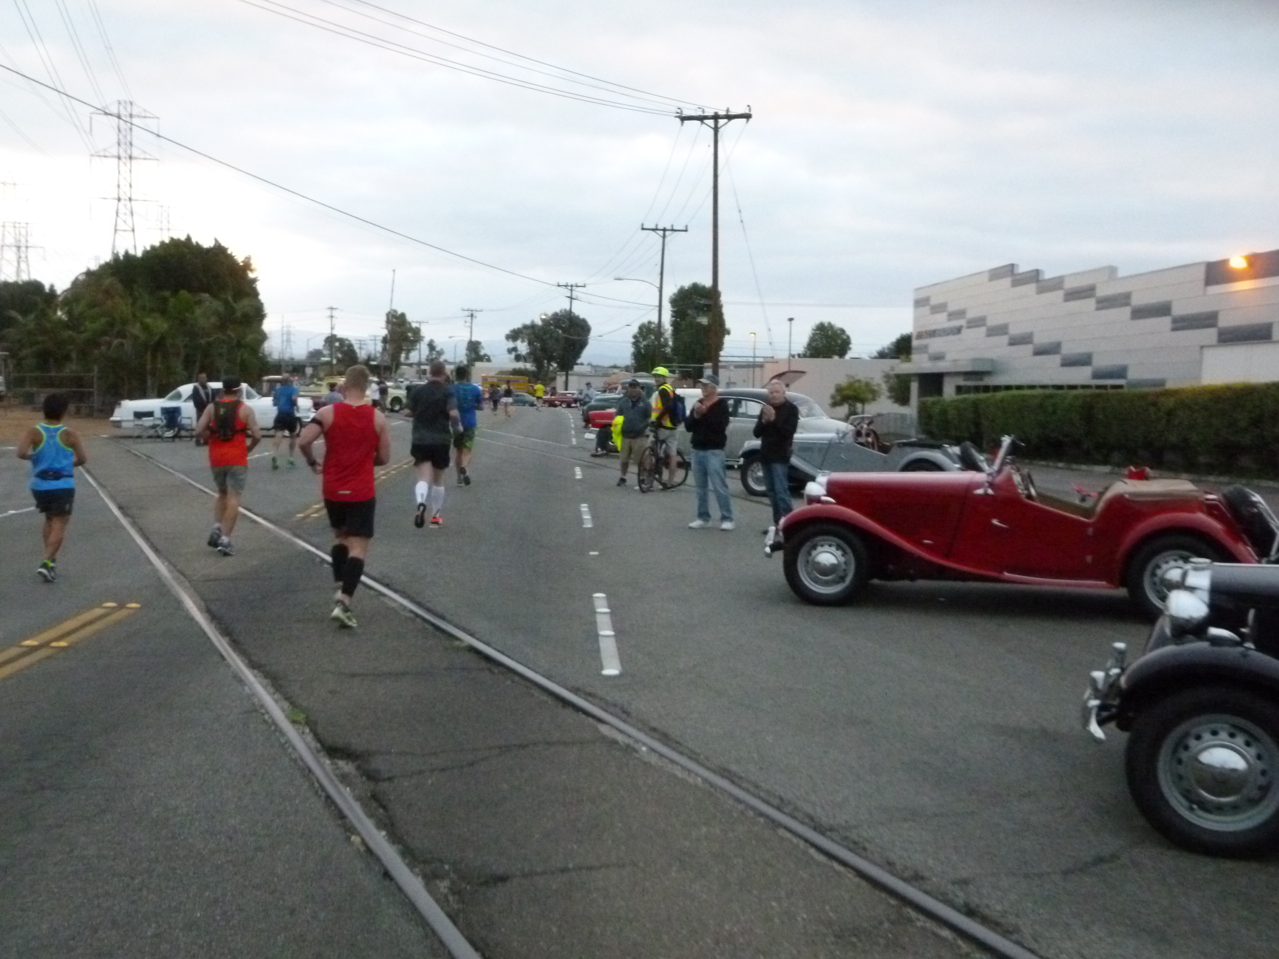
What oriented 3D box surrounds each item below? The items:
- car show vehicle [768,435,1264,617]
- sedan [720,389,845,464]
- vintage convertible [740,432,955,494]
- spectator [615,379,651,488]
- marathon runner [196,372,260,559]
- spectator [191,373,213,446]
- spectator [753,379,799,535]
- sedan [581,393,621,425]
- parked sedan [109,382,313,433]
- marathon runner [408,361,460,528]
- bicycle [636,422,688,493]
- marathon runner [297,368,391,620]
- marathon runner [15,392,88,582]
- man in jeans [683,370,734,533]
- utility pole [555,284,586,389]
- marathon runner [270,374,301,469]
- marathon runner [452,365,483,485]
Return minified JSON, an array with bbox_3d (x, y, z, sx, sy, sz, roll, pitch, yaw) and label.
[{"bbox_3d":[2.872,0.300,9.505,3.680,1.270,1.490,2,4,16],"label":"car show vehicle"},{"bbox_3d":[1.950,-0.920,23.500,4.600,1.580,1.800,4,5,34],"label":"sedan"},{"bbox_3d":[3.283,-0.290,17.925,3.680,1.150,1.490,3,5,30],"label":"vintage convertible"},{"bbox_3d":[-0.122,-0.750,20.500,0.560,1.750,0.380,2,4,12],"label":"spectator"},{"bbox_3d":[-3.928,-0.134,12.000,0.620,1.710,0.550,1,4,0],"label":"marathon runner"},{"bbox_3d":[-10.420,-1.670,30.000,0.520,1.750,0.360,-2,5,-36],"label":"spectator"},{"bbox_3d":[1.520,-0.235,13.900,0.500,1.750,0.420,4,6,38],"label":"spectator"},{"bbox_3d":[0.376,-2.702,45.000,4.800,1.650,1.800,0,4,-8],"label":"sedan"},{"bbox_3d":[-12.200,-2.060,36.200,5.500,1.560,2.000,0,4,-13],"label":"parked sedan"},{"bbox_3d":[-2.256,-0.390,13.800,0.570,1.840,0.650,0,4,-6],"label":"marathon runner"},{"bbox_3d":[0.360,-0.320,19.200,0.600,1.040,1.720,3,5,28],"label":"bicycle"},{"bbox_3d":[-2.021,0.113,8.600,0.620,1.790,0.580,1,4,-1],"label":"marathon runner"},{"bbox_3d":[-4.915,0.063,10.500,0.600,1.580,0.500,0,4,-12],"label":"marathon runner"},{"bbox_3d":[0.780,-0.308,14.100,0.420,1.740,0.520,-3,5,-40],"label":"man in jeans"},{"bbox_3d":[-6.912,-13.621,125.448,2.900,11.670,0.350,0,5,-14],"label":"utility pole"},{"bbox_3d":[-6.570,-1.075,23.300,0.560,1.750,0.520,1,4,-3],"label":"marathon runner"},{"bbox_3d":[-2.650,-0.825,19.200,0.540,1.830,0.580,1,4,-3],"label":"marathon runner"}]

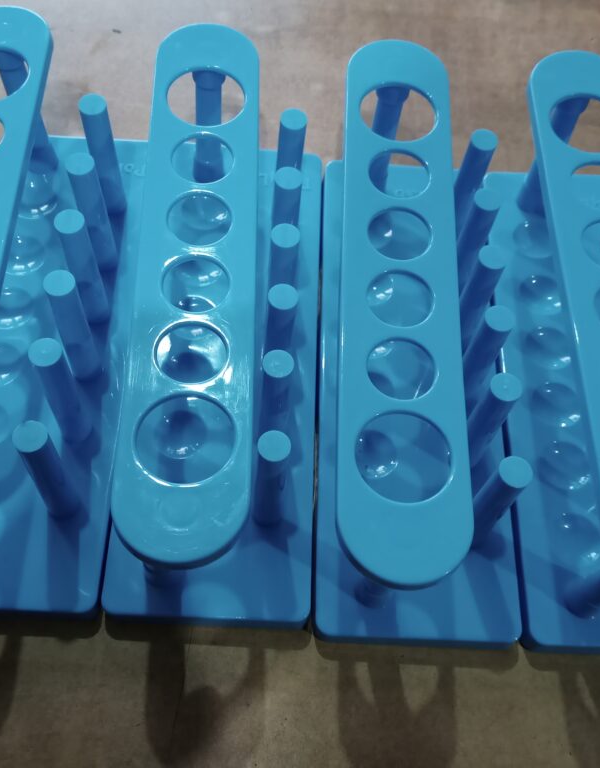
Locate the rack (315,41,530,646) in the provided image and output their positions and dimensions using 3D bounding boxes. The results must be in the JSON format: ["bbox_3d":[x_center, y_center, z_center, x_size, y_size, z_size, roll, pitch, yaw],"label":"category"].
[{"bbox_3d":[0.048,-0.021,0.325,0.075,0.084,0.225,3,62,-2],"label":"rack"}]

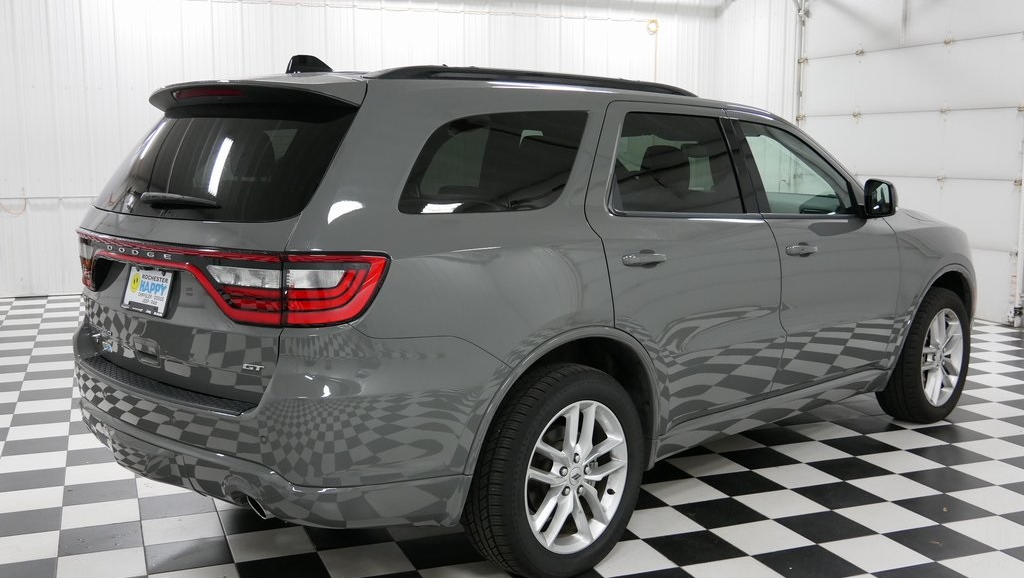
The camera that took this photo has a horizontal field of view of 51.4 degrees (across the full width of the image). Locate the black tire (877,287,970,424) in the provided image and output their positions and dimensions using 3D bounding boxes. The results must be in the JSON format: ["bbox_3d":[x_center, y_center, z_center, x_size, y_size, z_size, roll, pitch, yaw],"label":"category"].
[{"bbox_3d":[2.303,0.365,5.956,0.262,0.765,0.770,7,11,44],"label":"black tire"}]

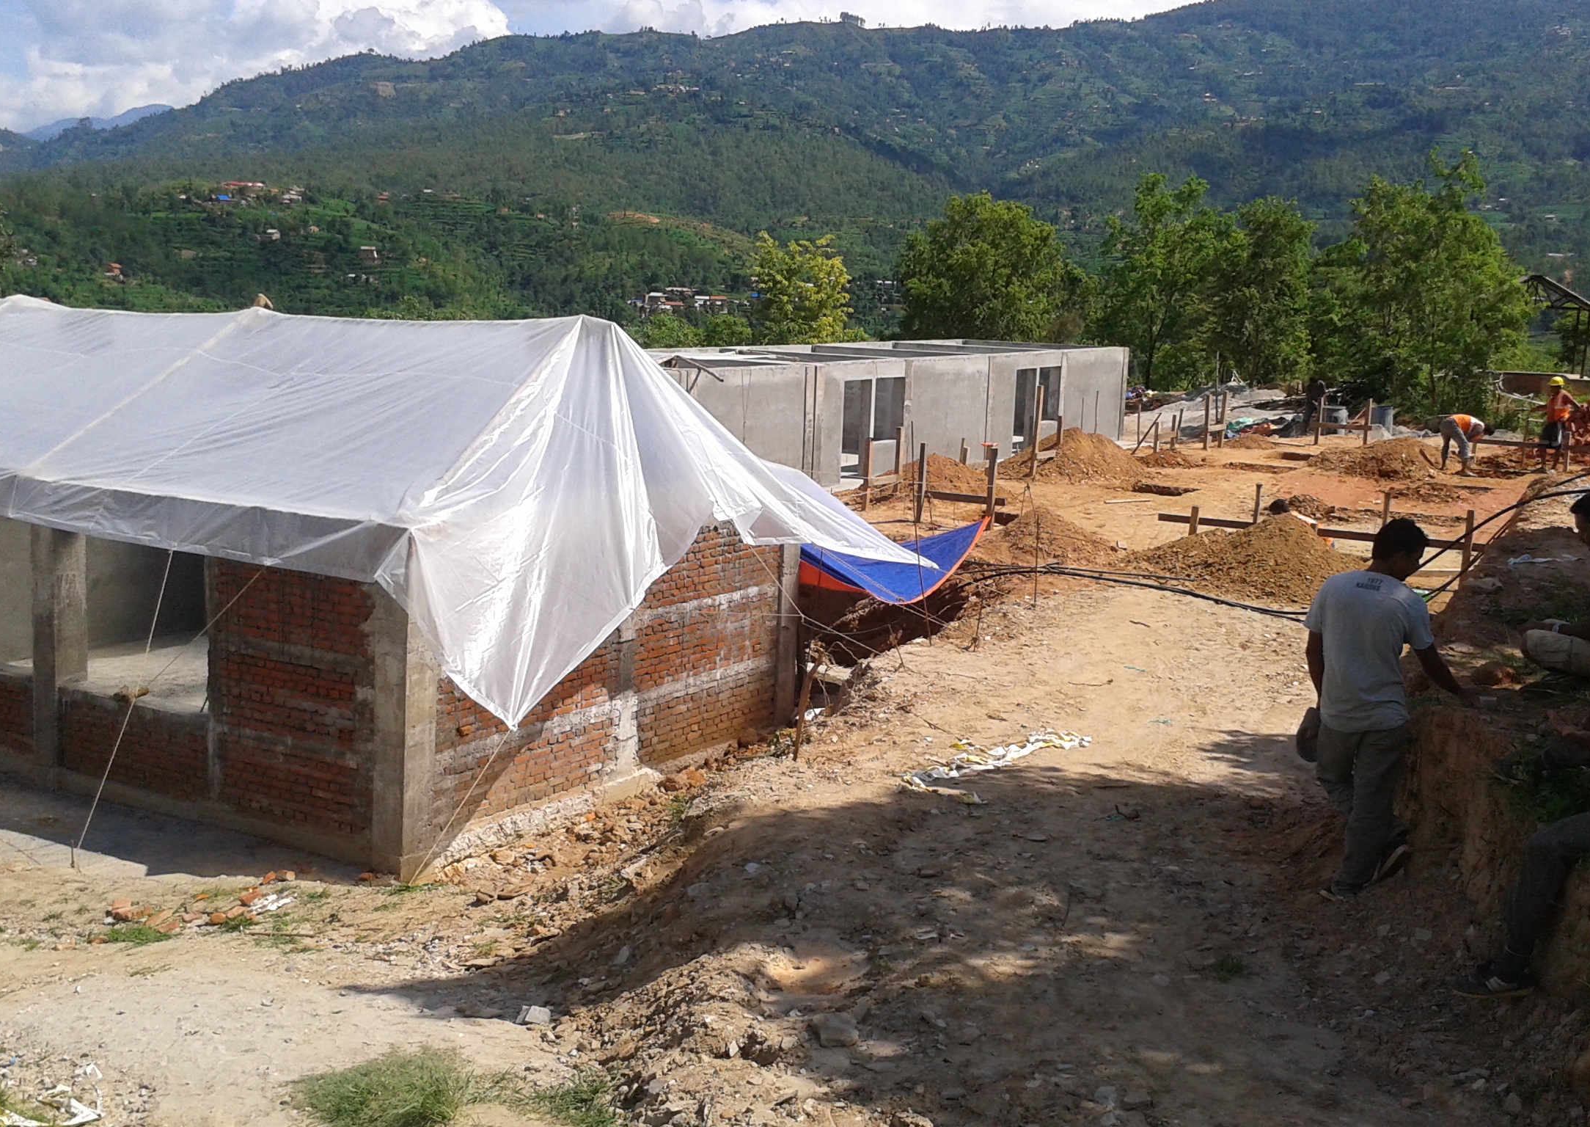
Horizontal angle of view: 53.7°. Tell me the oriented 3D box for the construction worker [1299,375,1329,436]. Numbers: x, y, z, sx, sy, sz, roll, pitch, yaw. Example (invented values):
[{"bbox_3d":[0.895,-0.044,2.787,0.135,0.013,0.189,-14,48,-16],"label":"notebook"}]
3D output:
[{"bbox_3d":[13.566,-4.115,40.855,0.500,1.580,0.500,0,11,-10],"label":"construction worker"}]

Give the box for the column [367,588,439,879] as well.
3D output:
[{"bbox_3d":[-2.841,1.087,11.400,0.310,2.400,0.310,8,11,31],"label":"column"}]

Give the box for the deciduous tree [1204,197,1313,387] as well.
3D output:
[{"bbox_3d":[15.499,-9.130,53.000,4.000,6.700,3.900,7,11,26],"label":"deciduous tree"}]

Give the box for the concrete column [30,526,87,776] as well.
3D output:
[{"bbox_3d":[-6.237,0.691,13.300,0.290,2.380,0.290,8,11,31],"label":"concrete column"}]

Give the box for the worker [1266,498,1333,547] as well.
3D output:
[{"bbox_3d":[5.540,-0.314,17.200,0.700,0.880,0.520,3,11,5],"label":"worker"}]

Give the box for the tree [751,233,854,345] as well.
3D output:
[{"bbox_3d":[0.198,-9.286,60.618,3.900,6.800,3.900,2,10,0],"label":"tree"}]

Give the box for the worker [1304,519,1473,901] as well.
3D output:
[{"bbox_3d":[2.336,0.542,6.200,0.620,1.560,0.500,9,12,37],"label":"worker"}]

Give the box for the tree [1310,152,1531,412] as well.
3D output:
[{"bbox_3d":[19.163,-8.555,48.000,6.600,7.900,6.000,7,11,26],"label":"tree"}]

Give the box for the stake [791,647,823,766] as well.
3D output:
[{"bbox_3d":[0.134,1.182,13.111,0.050,1.000,0.050,13,10,-2],"label":"stake"}]

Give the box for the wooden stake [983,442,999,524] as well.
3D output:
[{"bbox_3d":[2.955,-1.113,23.498,0.090,1.130,0.070,-4,12,-29],"label":"wooden stake"}]

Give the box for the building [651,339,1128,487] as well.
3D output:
[{"bbox_3d":[1.308,-3.741,37.161,4.900,2.600,21.500,9,13,33],"label":"building"}]

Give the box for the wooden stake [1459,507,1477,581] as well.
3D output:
[{"bbox_3d":[6.344,-0.145,14.800,0.060,0.760,0.060,8,11,31],"label":"wooden stake"}]

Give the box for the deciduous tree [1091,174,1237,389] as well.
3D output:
[{"bbox_3d":[12.481,-9.484,53.000,5.000,7.300,4.600,7,11,26],"label":"deciduous tree"}]

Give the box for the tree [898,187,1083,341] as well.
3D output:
[{"bbox_3d":[7.042,-9.374,58.799,6.500,8.800,6.400,2,10,0],"label":"tree"}]

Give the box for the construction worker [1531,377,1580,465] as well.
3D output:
[{"bbox_3d":[13.312,-2.460,27.500,0.480,1.640,0.620,-2,10,-21],"label":"construction worker"}]

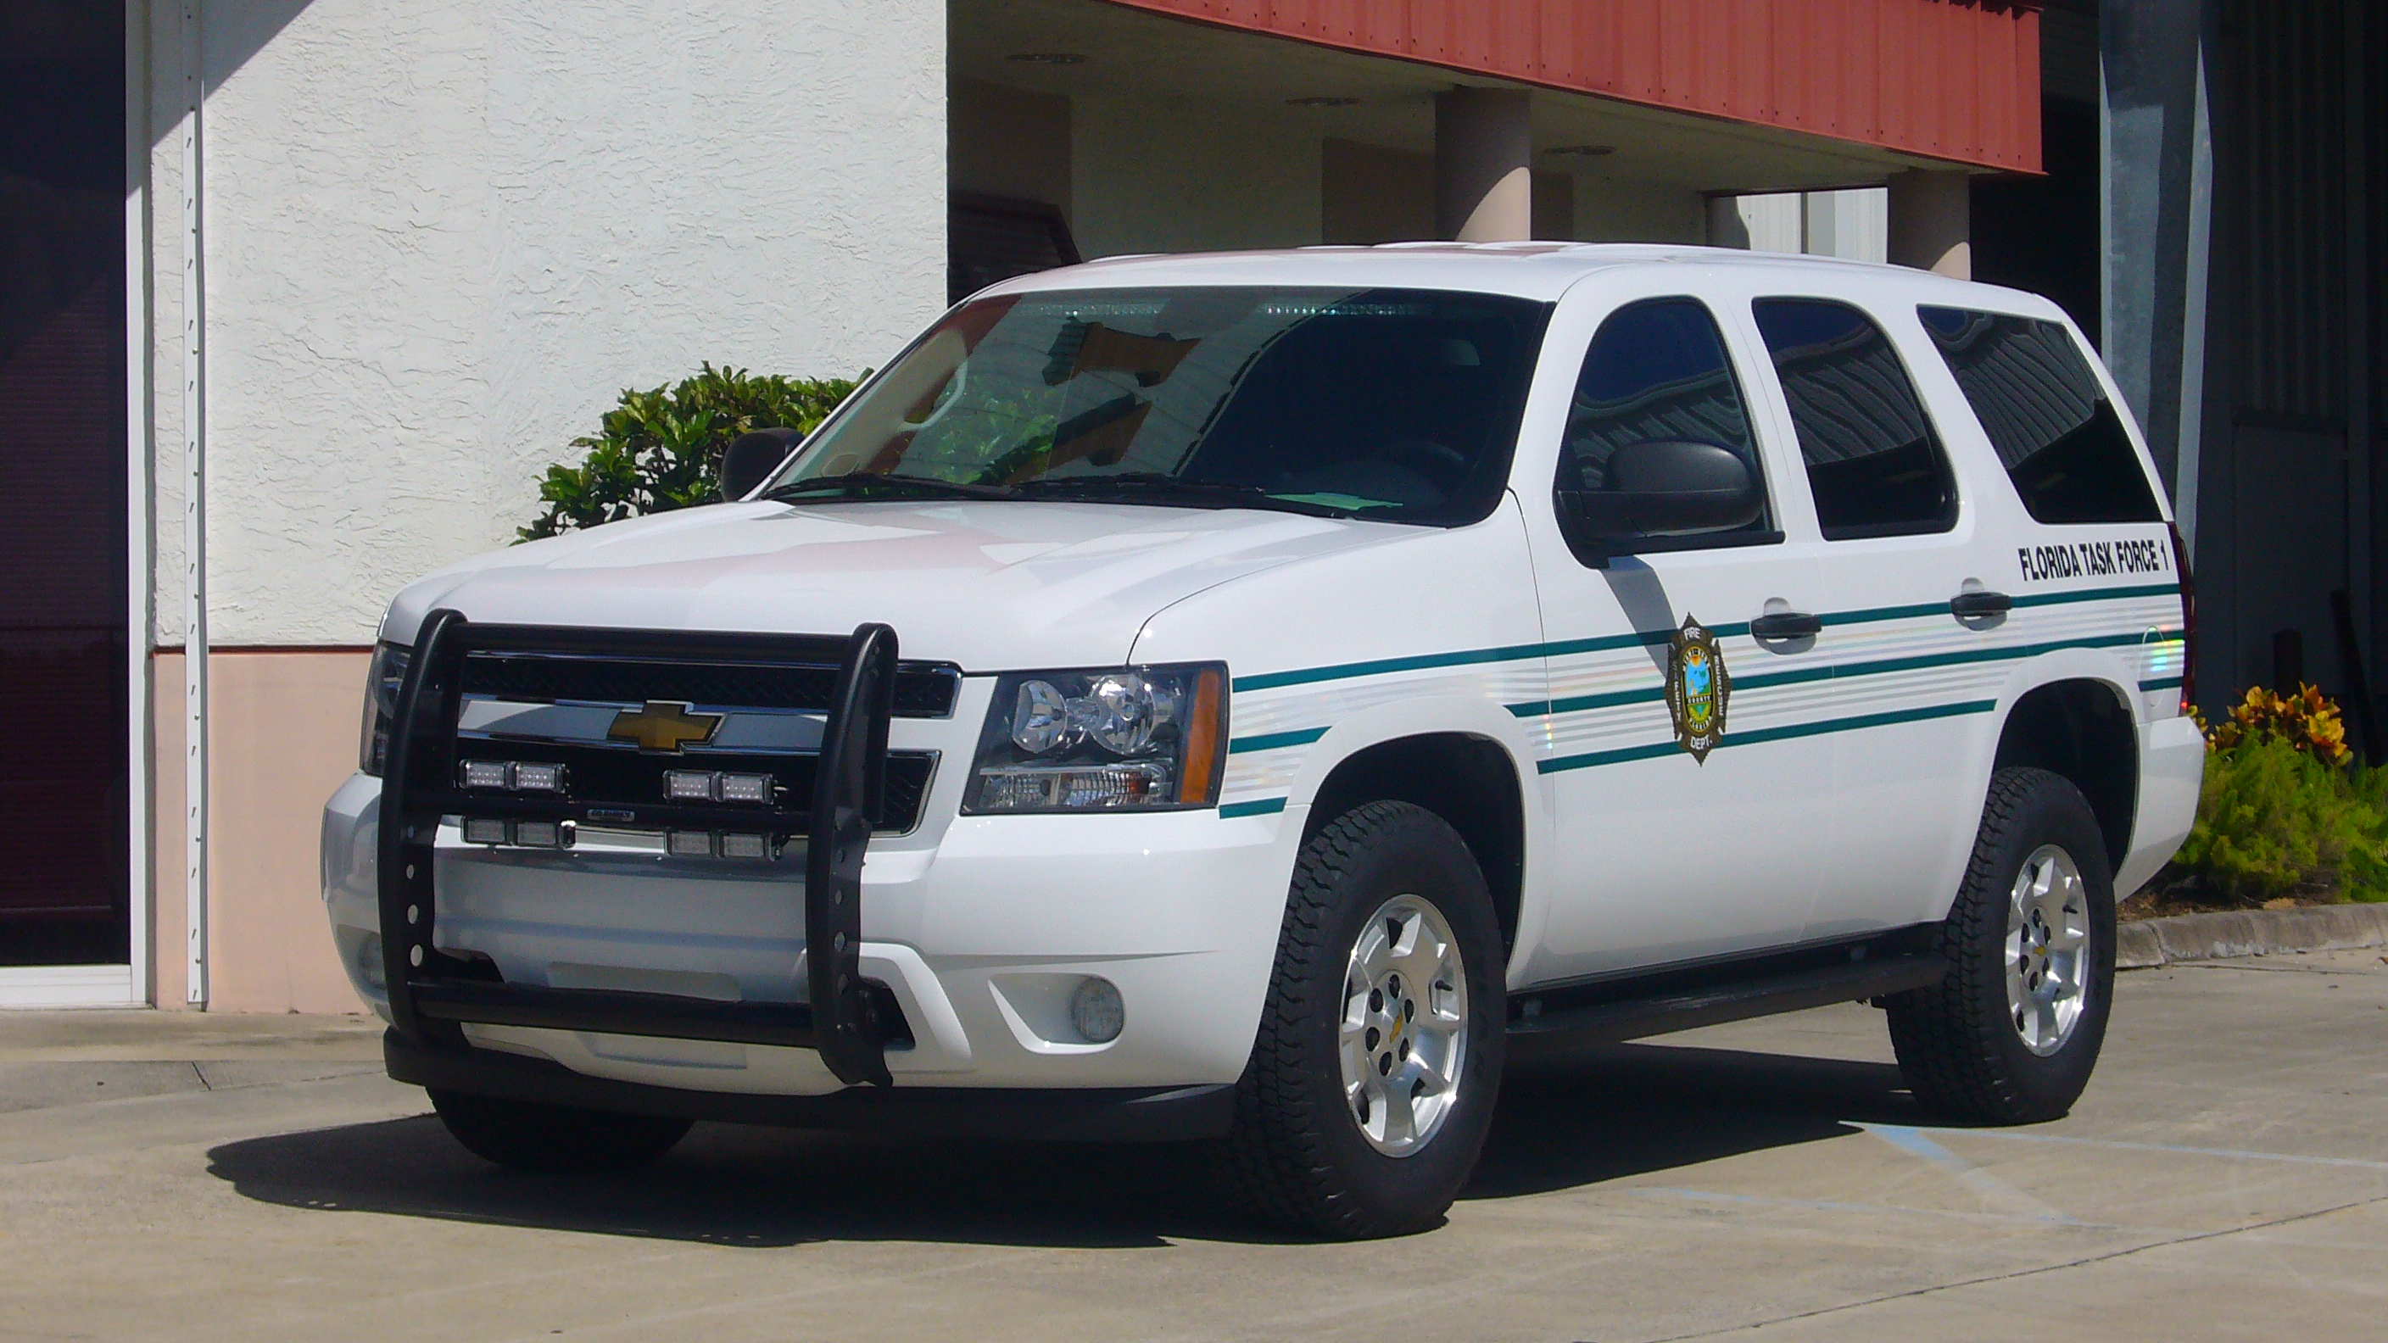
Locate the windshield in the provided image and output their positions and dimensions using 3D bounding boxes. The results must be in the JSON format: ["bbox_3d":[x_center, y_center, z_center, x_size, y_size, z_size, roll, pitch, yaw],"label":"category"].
[{"bbox_3d":[-0.044,-0.520,11.700,1.640,0.130,0.760,2,40,31],"label":"windshield"}]

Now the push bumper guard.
[{"bbox_3d":[-0.954,0.301,10.244,0.960,0.800,0.320,2,1,31],"label":"push bumper guard"}]

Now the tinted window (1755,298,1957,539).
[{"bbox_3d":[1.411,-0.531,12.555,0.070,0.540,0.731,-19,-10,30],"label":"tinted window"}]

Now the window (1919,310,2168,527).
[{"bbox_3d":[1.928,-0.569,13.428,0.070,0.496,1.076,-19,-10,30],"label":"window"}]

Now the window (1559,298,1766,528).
[{"bbox_3d":[0.868,-0.521,11.653,0.070,0.490,0.861,-19,-10,30],"label":"window"}]

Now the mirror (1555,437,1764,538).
[{"bbox_3d":[0.900,-0.343,11.270,0.340,0.200,0.200,2,1,31],"label":"mirror"}]

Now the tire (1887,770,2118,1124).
[{"bbox_3d":[1.796,0.609,13.166,0.275,0.790,0.790,2,1,31],"label":"tire"}]

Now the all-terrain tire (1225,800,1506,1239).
[{"bbox_3d":[0.285,0.624,10.637,0.275,0.790,0.790,2,1,31],"label":"all-terrain tire"}]

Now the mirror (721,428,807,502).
[{"bbox_3d":[-0.867,-0.409,12.338,0.340,0.200,0.200,2,1,31],"label":"mirror"}]

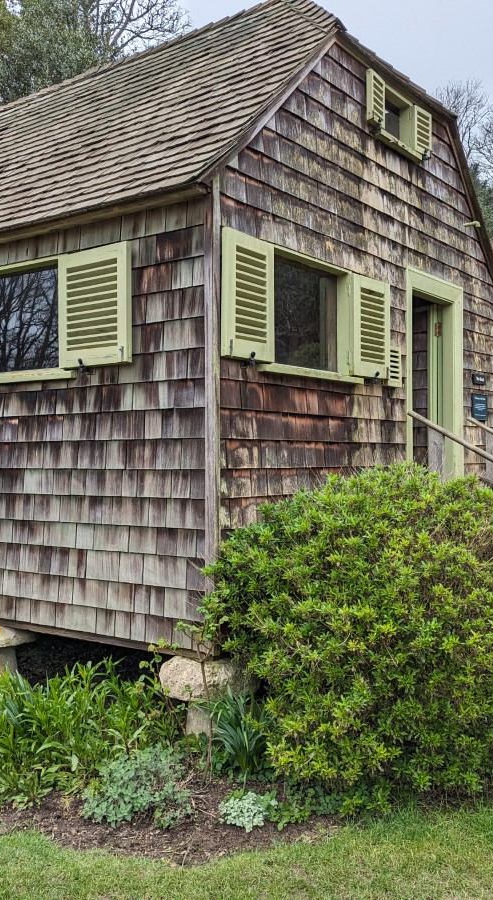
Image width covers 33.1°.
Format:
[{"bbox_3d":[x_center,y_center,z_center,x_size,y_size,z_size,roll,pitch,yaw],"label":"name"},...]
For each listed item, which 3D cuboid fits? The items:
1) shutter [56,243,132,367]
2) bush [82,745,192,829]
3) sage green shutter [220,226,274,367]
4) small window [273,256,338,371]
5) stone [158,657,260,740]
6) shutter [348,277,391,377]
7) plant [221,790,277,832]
[{"bbox_3d":[-0.853,-0.789,4.641,0.525,0.640,0.055,-1,0,35],"label":"shutter"},{"bbox_3d":[-0.488,1.496,3.766,0.480,0.255,0.430,0,0,0],"label":"bush"},{"bbox_3d":[0.005,-0.789,4.345,0.055,0.643,0.455,-1,0,35],"label":"sage green shutter"},{"bbox_3d":[0.357,-0.787,4.956,0.100,0.625,0.840,-1,0,35],"label":"small window"},{"bbox_3d":[-0.161,1.308,4.349,0.530,0.530,0.530,0,0,0],"label":"stone"},{"bbox_3d":[0.799,-0.797,5.471,0.055,0.638,0.480,-1,0,35],"label":"shutter"},{"bbox_3d":[0.012,1.552,3.616,0.230,0.135,0.220,0,0,0],"label":"plant"}]

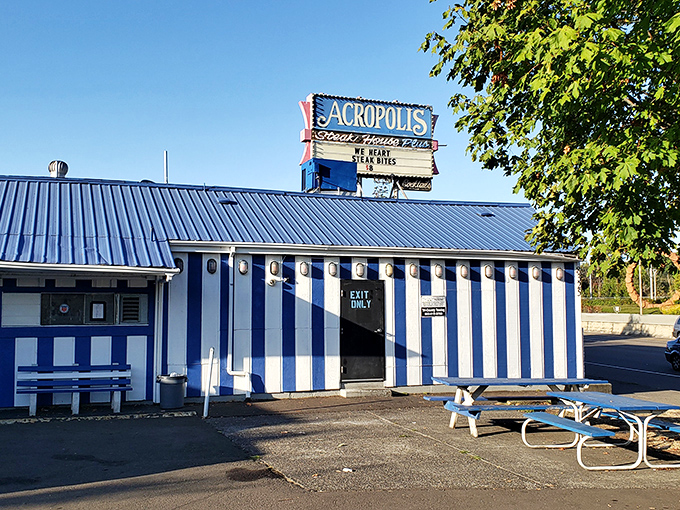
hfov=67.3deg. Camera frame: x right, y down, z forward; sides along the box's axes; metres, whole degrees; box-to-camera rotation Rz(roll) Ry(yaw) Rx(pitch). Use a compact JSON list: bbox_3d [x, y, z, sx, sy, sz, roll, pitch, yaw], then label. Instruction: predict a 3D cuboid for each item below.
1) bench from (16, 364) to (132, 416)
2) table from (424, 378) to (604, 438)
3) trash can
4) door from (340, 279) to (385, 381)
[{"bbox_3d":[-4.547,2.310,8.845,1.790,0.800,0.480,1,-5,-11],"label":"bench"},{"bbox_3d":[2.692,2.248,7.654,2.450,0.750,1.480,1,-5,-8],"label":"table"},{"bbox_3d":[-3.048,2.479,9.330,0.520,0.570,0.520,1,-5,-15],"label":"trash can"},{"bbox_3d":[0.487,1.561,10.665,0.950,2.070,0.090,1,-5,-15],"label":"door"}]

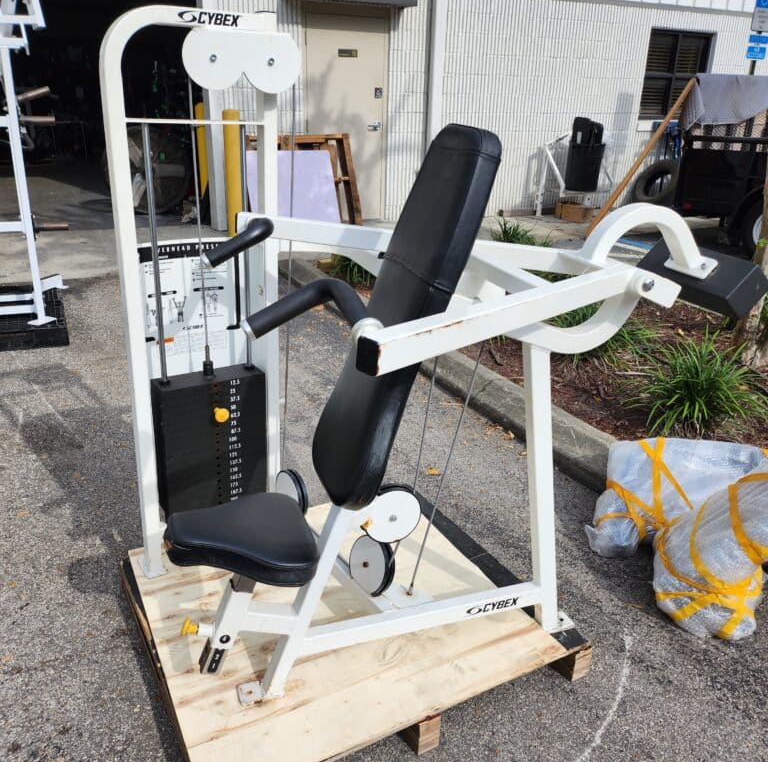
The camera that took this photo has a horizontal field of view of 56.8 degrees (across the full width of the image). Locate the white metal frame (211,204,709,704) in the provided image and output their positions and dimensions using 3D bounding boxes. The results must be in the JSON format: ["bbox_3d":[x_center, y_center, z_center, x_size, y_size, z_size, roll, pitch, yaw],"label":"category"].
[{"bbox_3d":[0.186,0.187,1.629,1.200,1.140,1.040,-6,24,-18],"label":"white metal frame"}]

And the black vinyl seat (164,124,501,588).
[{"bbox_3d":[-0.130,-0.047,1.409,0.640,0.880,0.340,-6,24,-18],"label":"black vinyl seat"}]

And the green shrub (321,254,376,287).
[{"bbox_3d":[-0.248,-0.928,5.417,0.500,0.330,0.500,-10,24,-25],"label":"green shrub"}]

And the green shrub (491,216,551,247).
[{"bbox_3d":[1.232,-1.310,6.370,0.520,0.370,0.520,-10,24,-25],"label":"green shrub"}]

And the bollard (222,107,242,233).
[{"bbox_3d":[-1.402,-1.849,6.510,0.160,1.140,0.160,-10,24,-25],"label":"bollard"}]

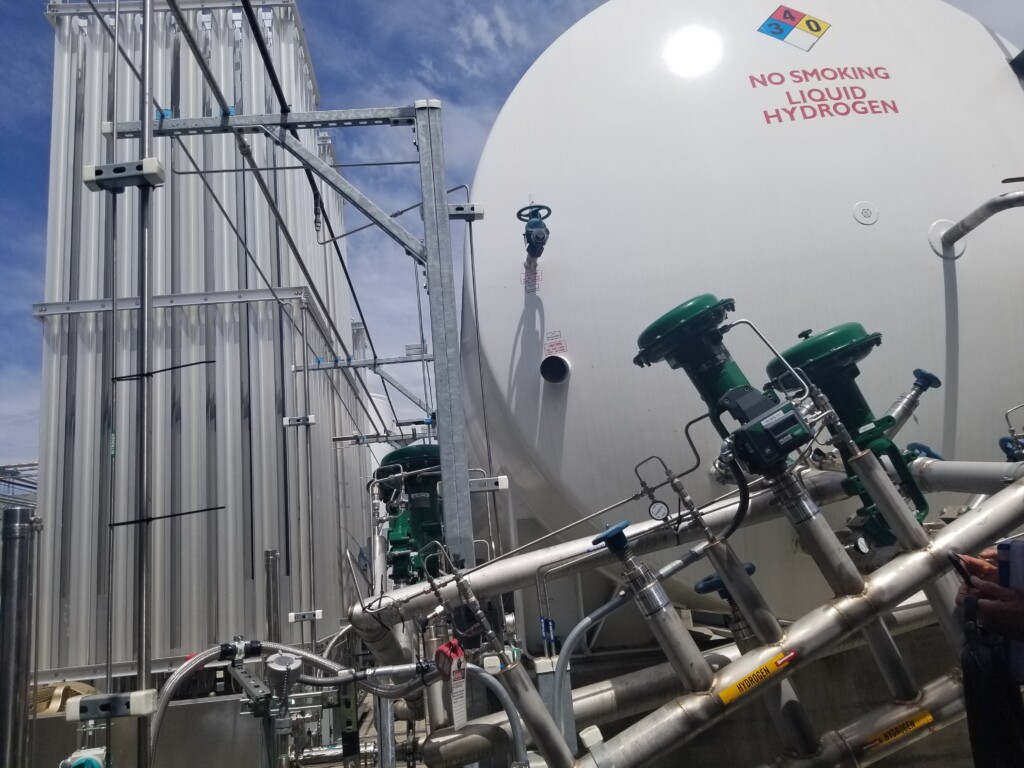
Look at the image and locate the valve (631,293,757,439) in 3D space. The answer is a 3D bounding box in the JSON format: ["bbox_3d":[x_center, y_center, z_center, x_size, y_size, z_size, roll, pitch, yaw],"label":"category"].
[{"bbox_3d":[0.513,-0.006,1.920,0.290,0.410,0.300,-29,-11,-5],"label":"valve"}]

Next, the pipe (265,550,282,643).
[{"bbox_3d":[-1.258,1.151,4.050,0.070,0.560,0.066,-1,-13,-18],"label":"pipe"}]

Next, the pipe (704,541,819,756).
[{"bbox_3d":[0.585,0.610,1.790,0.085,0.500,0.074,-24,-12,9],"label":"pipe"}]

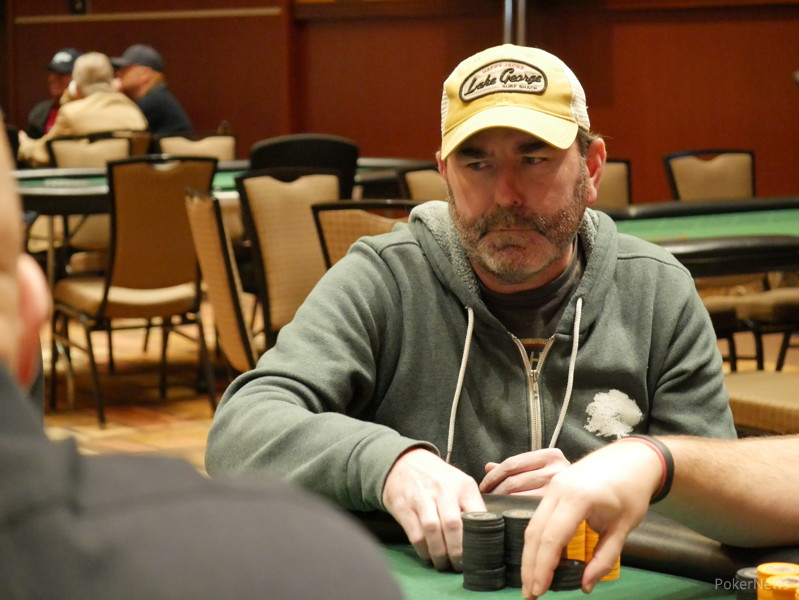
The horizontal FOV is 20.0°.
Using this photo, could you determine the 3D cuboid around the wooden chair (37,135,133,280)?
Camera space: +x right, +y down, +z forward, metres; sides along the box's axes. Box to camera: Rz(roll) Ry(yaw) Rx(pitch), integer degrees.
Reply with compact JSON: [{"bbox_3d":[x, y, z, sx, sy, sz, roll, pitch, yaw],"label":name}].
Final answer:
[{"bbox_3d":[-1.307,-0.254,10.131,0.460,0.940,0.600,-3,7,-24],"label":"wooden chair"}]

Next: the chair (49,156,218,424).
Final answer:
[{"bbox_3d":[-0.966,-0.068,8.327,0.460,0.940,0.600,-4,7,-27],"label":"chair"}]

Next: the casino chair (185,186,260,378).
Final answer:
[{"bbox_3d":[-0.258,0.173,5.963,0.600,0.940,0.460,-2,6,-13],"label":"casino chair"}]

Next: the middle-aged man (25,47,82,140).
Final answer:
[{"bbox_3d":[-1.738,-0.615,11.698,0.520,1.340,0.750,1,6,15],"label":"middle-aged man"}]

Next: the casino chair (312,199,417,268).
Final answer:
[{"bbox_3d":[0.121,0.209,5.586,0.460,0.940,0.600,3,7,30],"label":"casino chair"}]

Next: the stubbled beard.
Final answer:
[{"bbox_3d":[0.127,-0.080,2.420,0.150,0.125,0.115,1,6,11],"label":"stubbled beard"}]

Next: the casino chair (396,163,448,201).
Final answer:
[{"bbox_3d":[0.332,0.067,6.920,0.460,0.940,0.600,-5,7,-33],"label":"casino chair"}]

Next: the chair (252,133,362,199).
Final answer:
[{"bbox_3d":[-0.358,-0.121,8.534,0.470,0.990,0.560,-1,6,-6],"label":"chair"}]

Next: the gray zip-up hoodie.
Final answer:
[{"bbox_3d":[0.087,0.181,2.452,0.560,0.560,0.430,0,6,7],"label":"gray zip-up hoodie"}]

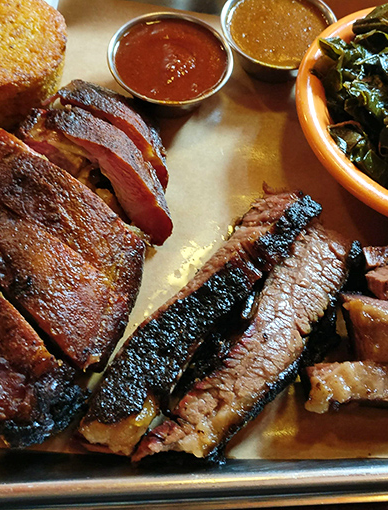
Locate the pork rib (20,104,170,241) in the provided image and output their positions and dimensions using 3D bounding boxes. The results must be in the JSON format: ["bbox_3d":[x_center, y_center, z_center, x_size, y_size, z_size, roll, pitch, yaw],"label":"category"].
[{"bbox_3d":[-0.045,-0.038,0.262,0.085,0.035,0.026,37,68,13],"label":"pork rib"}]

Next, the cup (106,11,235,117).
[{"bbox_3d":[-0.013,-0.098,0.298,0.065,0.025,0.065,1,64,-3],"label":"cup"}]

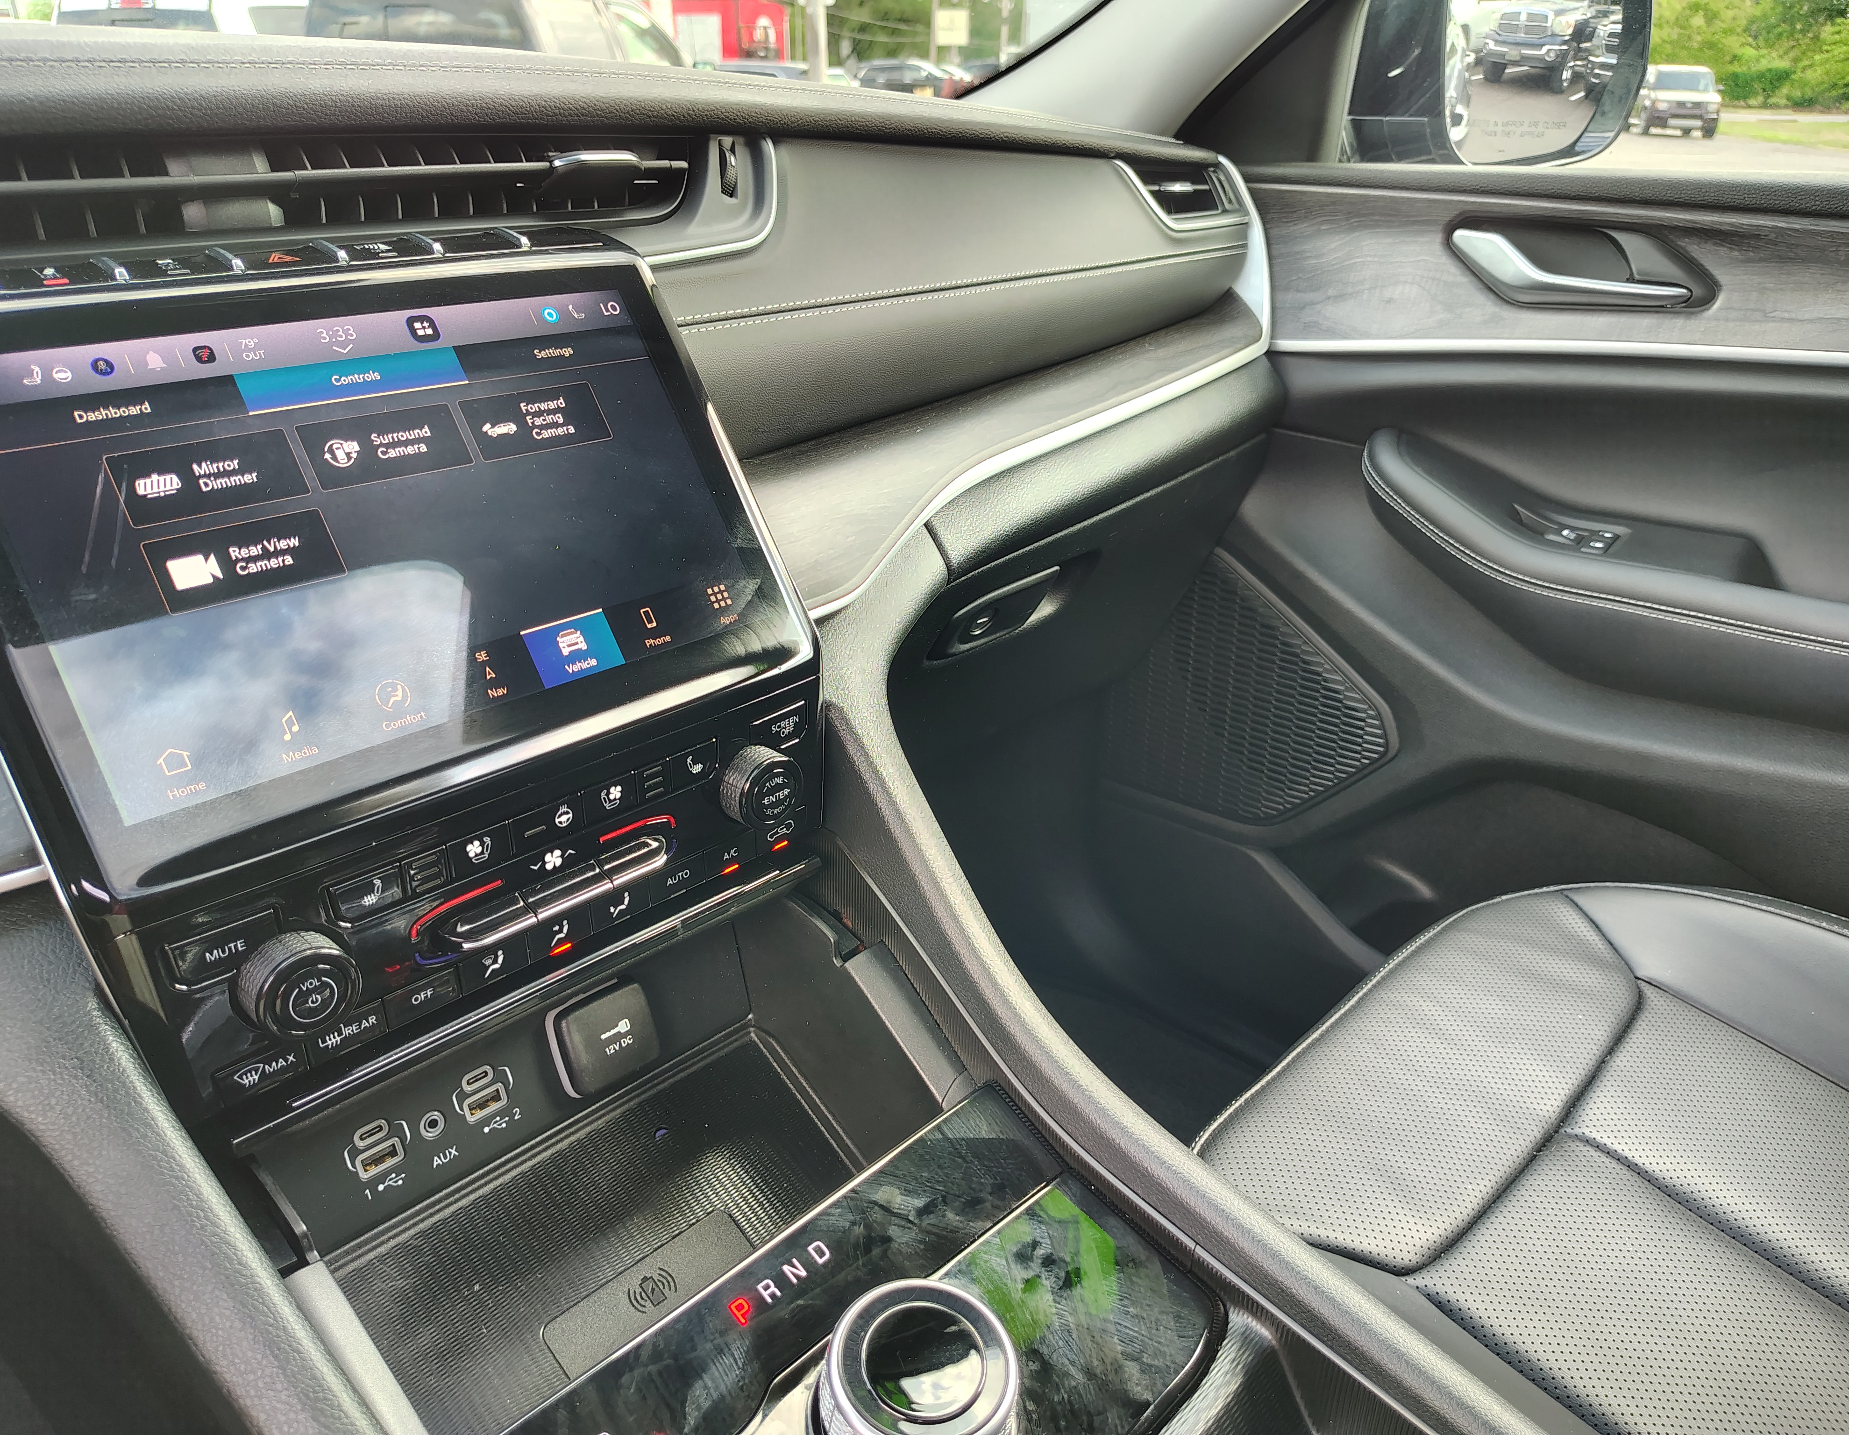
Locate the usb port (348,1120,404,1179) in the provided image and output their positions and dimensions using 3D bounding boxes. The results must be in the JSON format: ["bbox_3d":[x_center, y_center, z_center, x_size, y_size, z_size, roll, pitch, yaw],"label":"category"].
[{"bbox_3d":[-0.196,0.155,0.475,0.016,0.019,0.008,-23,15,-40],"label":"usb port"}]

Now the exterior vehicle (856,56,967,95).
[{"bbox_3d":[-0.027,-22.563,47.404,4.800,1.780,1.950,14,29,25],"label":"exterior vehicle"}]

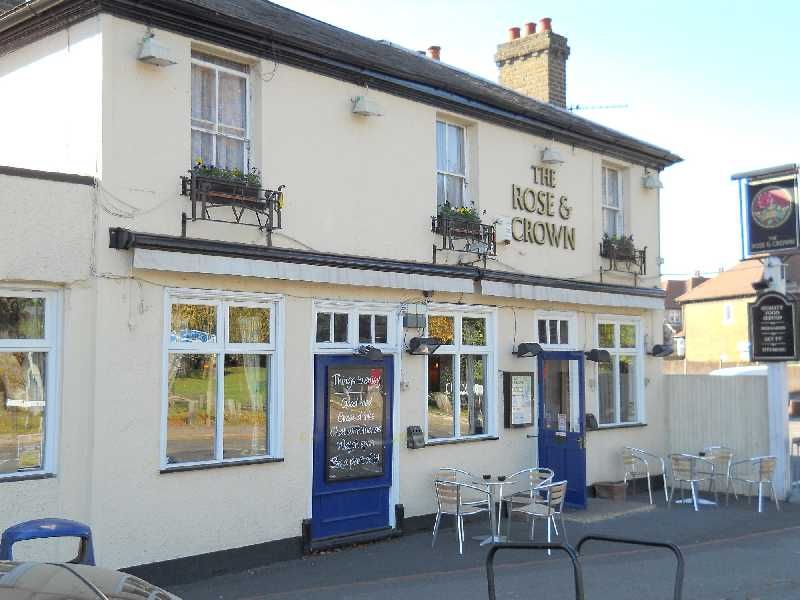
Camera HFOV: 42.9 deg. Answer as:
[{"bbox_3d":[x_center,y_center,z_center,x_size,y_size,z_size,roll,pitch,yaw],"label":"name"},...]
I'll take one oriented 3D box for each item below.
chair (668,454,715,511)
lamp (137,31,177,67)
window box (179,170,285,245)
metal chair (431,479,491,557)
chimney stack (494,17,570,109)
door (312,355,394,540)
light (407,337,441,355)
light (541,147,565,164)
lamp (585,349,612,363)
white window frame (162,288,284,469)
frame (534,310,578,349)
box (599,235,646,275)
[{"bbox_3d":[4.125,2.558,14.370,0.530,0.730,0.550,-3,-5,45],"label":"chair"},{"bbox_3d":[-2.245,-2.341,9.456,0.220,0.260,0.300,-3,-5,42],"label":"lamp"},{"bbox_3d":[-1.644,-0.897,10.076,0.240,0.630,1.130,-3,-5,42],"label":"window box"},{"bbox_3d":[0.686,2.314,11.024,0.537,0.740,0.588,-2,-4,41],"label":"metal chair"},{"bbox_3d":[2.195,-3.798,16.886,1.105,1.642,0.618,-2,-4,41],"label":"chimney stack"},{"bbox_3d":[-0.531,1.658,11.766,0.080,2.034,1.303,-3,-4,42],"label":"door"},{"bbox_3d":[0.295,0.560,12.510,0.300,0.220,0.320,-3,-4,42],"label":"light"},{"bbox_3d":[2.168,-2.055,14.335,0.220,0.240,0.290,-3,-5,42],"label":"light"},{"bbox_3d":[2.796,0.785,14.444,0.314,0.187,0.243,-2,-4,41],"label":"lamp"},{"bbox_3d":[-1.714,0.768,10.032,0.130,1.700,1.515,-3,-5,42],"label":"white window frame"},{"bbox_3d":[2.212,0.442,14.418,0.120,0.555,1.070,-3,-5,42],"label":"frame"},{"bbox_3d":[3.574,-0.724,16.252,0.280,0.570,1.050,-3,-4,42],"label":"box"}]

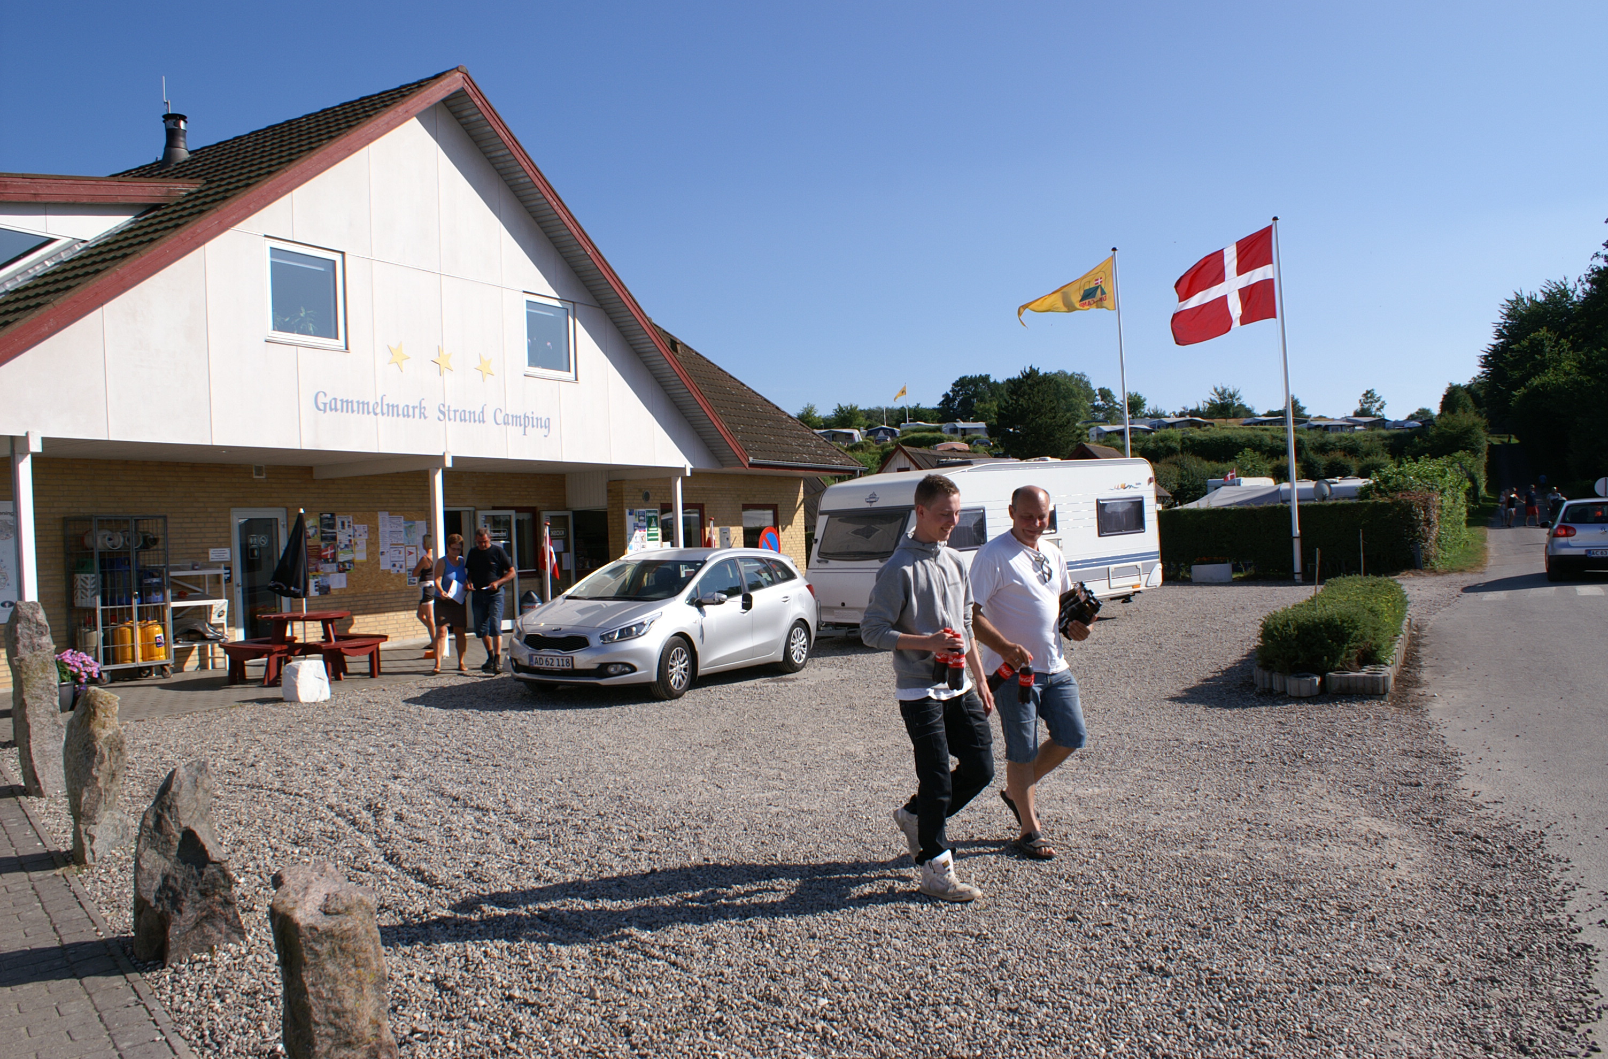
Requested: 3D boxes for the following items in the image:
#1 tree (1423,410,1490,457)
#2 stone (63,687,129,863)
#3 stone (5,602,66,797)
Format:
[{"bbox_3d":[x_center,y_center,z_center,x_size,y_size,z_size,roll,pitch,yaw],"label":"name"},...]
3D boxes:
[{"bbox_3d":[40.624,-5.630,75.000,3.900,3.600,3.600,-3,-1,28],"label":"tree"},{"bbox_3d":[-3.778,1.284,6.442,0.300,0.910,0.290,-3,-1,40],"label":"stone"},{"bbox_3d":[-5.638,1.246,8.850,0.290,1.410,0.330,-3,-1,27],"label":"stone"}]

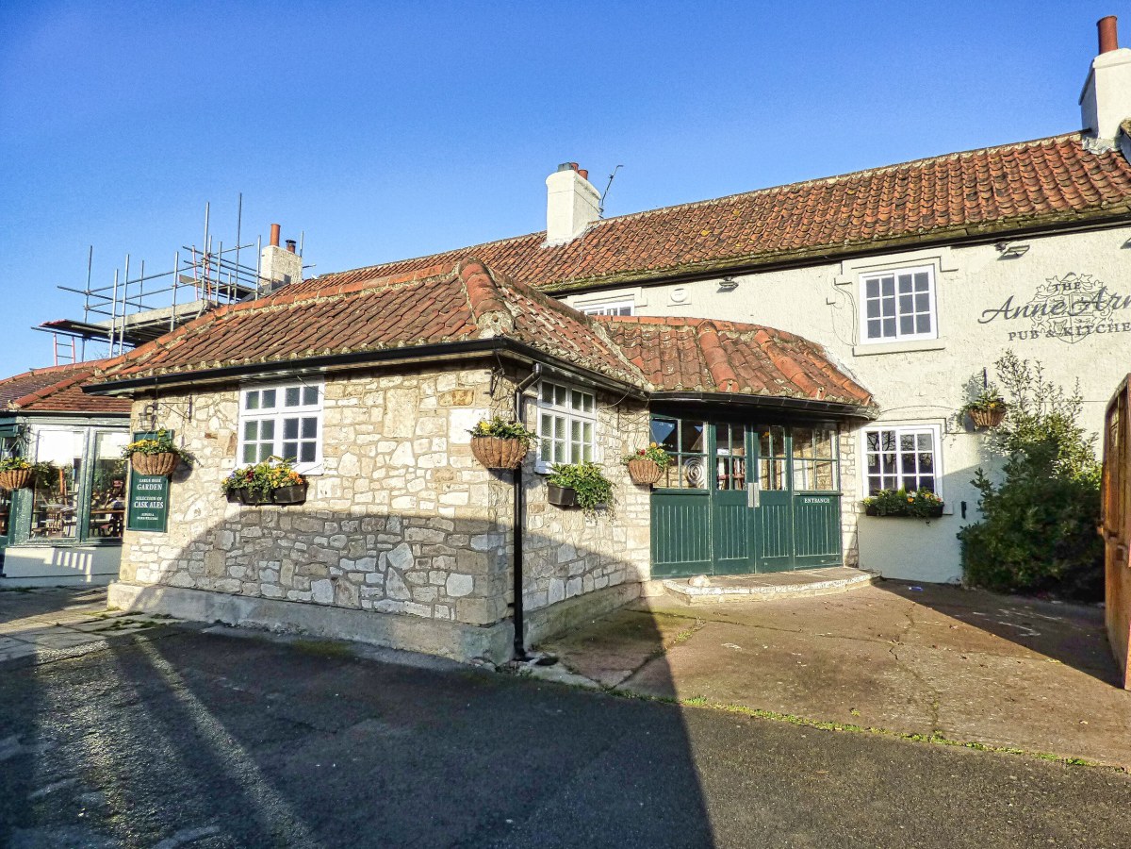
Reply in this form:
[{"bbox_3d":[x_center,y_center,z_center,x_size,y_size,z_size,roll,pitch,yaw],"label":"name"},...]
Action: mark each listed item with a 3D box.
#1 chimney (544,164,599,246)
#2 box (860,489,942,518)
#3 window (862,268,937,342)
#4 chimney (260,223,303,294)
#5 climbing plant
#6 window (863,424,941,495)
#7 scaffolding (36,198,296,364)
[{"bbox_3d":[0.200,-4.918,15.145,0.667,1.932,1.679,-2,-5,23],"label":"chimney"},{"bbox_3d":[4.972,1.156,9.662,1.059,0.419,0.270,-2,-5,23],"label":"box"},{"bbox_3d":[5.098,-1.822,10.021,1.037,1.111,0.120,-2,-5,23],"label":"window"},{"bbox_3d":[-8.003,-4.583,18.457,0.469,2.041,1.056,-2,-5,23],"label":"chimney"},{"bbox_3d":[6.122,0.600,8.654,1.748,3.220,1.265,-2,-5,23],"label":"climbing plant"},{"bbox_3d":[5.068,0.589,9.846,1.019,1.088,0.120,-2,-5,23],"label":"window"},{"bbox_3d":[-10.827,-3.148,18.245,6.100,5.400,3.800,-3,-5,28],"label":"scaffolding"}]

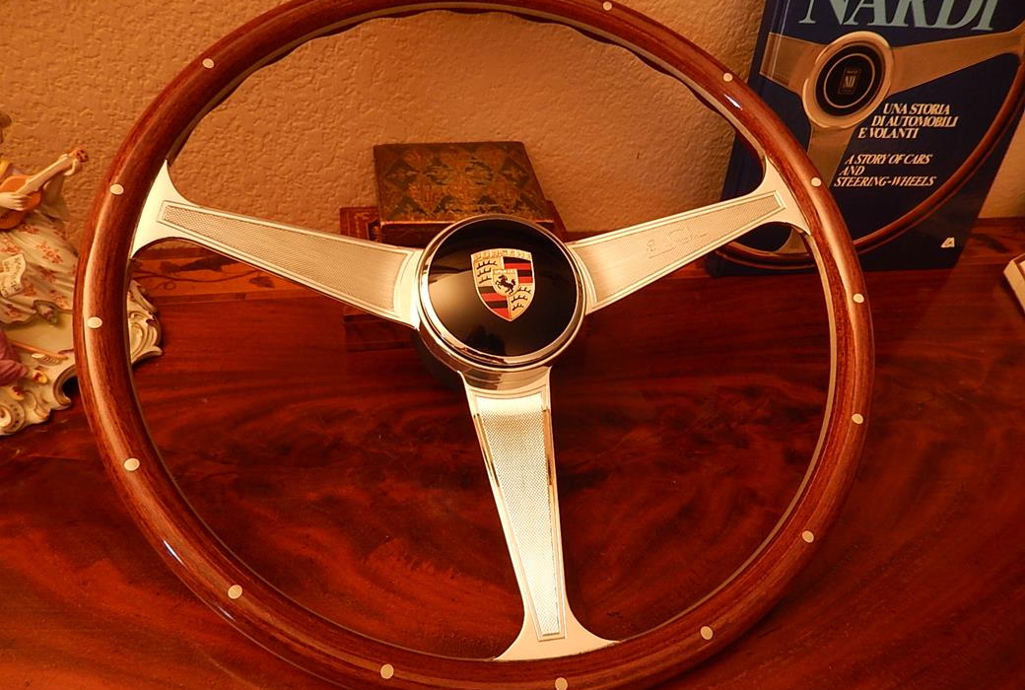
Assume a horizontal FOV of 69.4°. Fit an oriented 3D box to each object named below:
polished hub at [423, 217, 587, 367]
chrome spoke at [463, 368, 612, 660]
[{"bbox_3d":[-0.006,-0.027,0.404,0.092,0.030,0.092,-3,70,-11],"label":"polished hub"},{"bbox_3d":[0.007,0.078,0.363,0.056,0.010,0.143,-3,57,-11],"label":"chrome spoke"}]

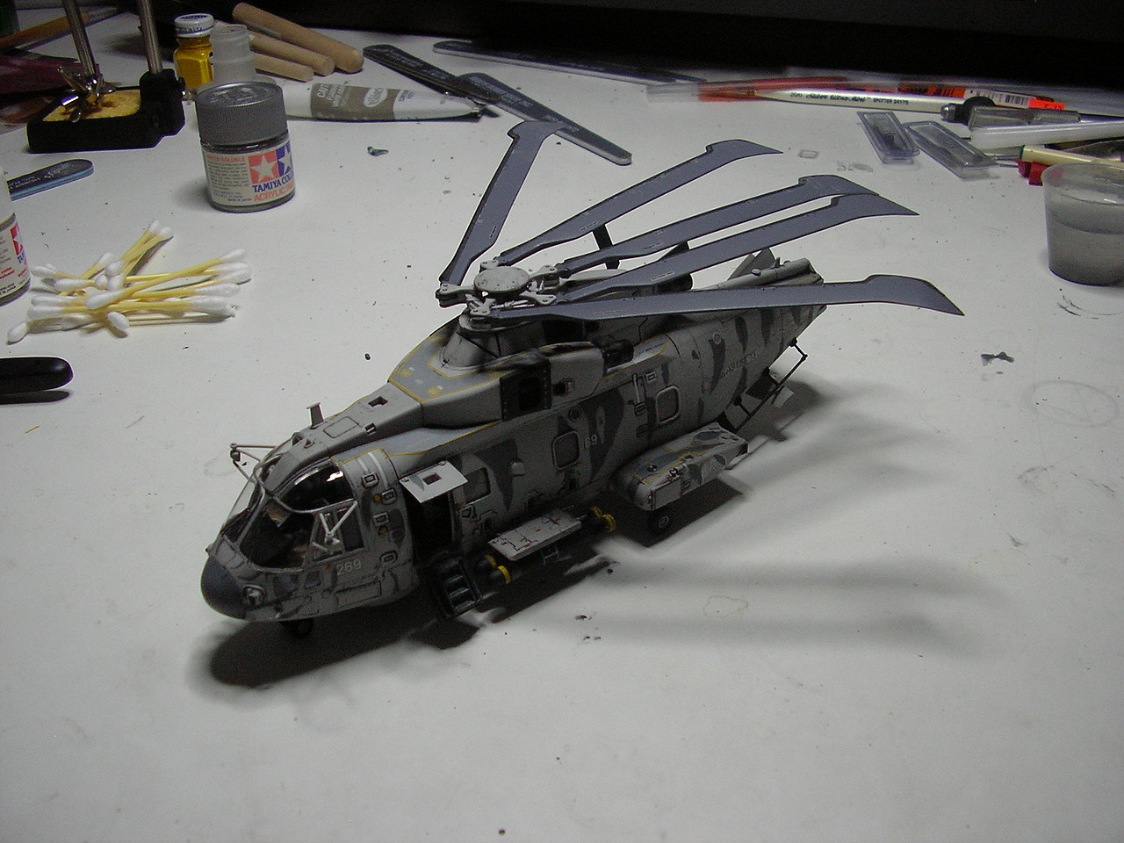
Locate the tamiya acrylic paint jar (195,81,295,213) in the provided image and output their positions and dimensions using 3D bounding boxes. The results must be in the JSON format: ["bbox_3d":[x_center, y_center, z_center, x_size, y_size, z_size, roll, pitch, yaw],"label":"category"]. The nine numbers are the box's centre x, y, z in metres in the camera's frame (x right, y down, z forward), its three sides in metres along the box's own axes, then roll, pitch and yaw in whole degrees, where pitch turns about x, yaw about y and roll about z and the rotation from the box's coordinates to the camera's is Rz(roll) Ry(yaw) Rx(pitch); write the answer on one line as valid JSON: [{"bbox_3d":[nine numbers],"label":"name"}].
[{"bbox_3d":[-0.140,-0.122,0.548,0.038,0.047,0.038,-1,32,0],"label":"tamiya acrylic paint jar"}]

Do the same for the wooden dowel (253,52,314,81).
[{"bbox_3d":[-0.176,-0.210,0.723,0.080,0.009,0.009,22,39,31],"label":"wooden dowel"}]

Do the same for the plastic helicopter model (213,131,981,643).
[{"bbox_3d":[0.000,-0.012,0.341,0.220,0.077,0.164,-24,39,-32],"label":"plastic helicopter model"}]

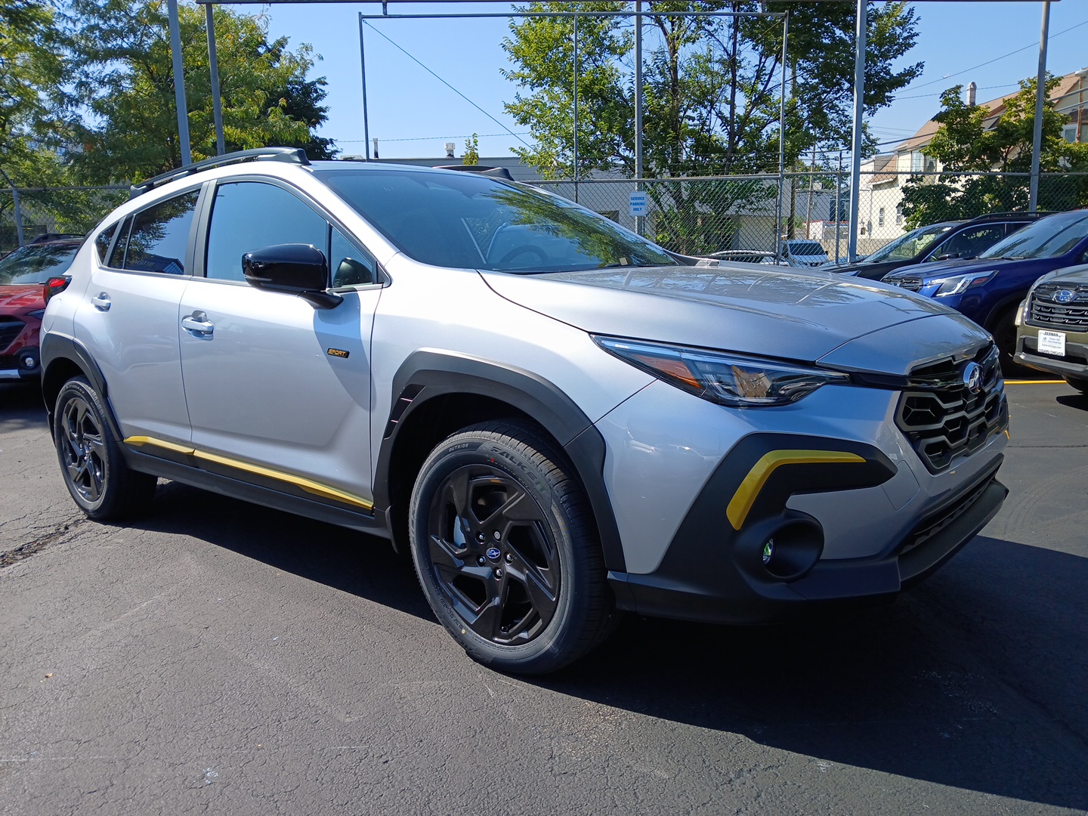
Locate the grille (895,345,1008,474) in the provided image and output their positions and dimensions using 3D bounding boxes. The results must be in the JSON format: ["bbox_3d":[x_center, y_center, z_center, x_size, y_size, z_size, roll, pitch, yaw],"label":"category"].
[{"bbox_3d":[1.127,-0.011,2.210,0.120,0.285,0.860,6,11,40],"label":"grille"}]

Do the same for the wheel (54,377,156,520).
[{"bbox_3d":[-2.131,0.180,3.965,0.700,0.700,0.230,6,11,40],"label":"wheel"}]

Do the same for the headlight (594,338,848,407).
[{"bbox_3d":[0.406,-0.087,1.896,0.530,0.175,0.300,6,11,40],"label":"headlight"}]

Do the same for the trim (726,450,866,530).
[{"bbox_3d":[0.571,0.173,1.847,0.335,0.185,0.075,-3,8,-11],"label":"trim"}]

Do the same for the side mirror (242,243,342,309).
[{"bbox_3d":[-0.786,-0.408,2.542,0.220,0.200,0.220,6,11,40],"label":"side mirror"}]

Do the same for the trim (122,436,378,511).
[{"bbox_3d":[-1.193,0.210,3.066,1.750,0.085,0.045,6,11,40],"label":"trim"}]

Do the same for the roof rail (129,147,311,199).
[{"bbox_3d":[-1.440,-0.996,3.490,1.490,0.090,0.070,6,11,40],"label":"roof rail"}]

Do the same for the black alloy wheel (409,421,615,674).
[{"bbox_3d":[-0.082,0.378,2.265,0.700,0.700,0.230,6,11,40],"label":"black alloy wheel"}]

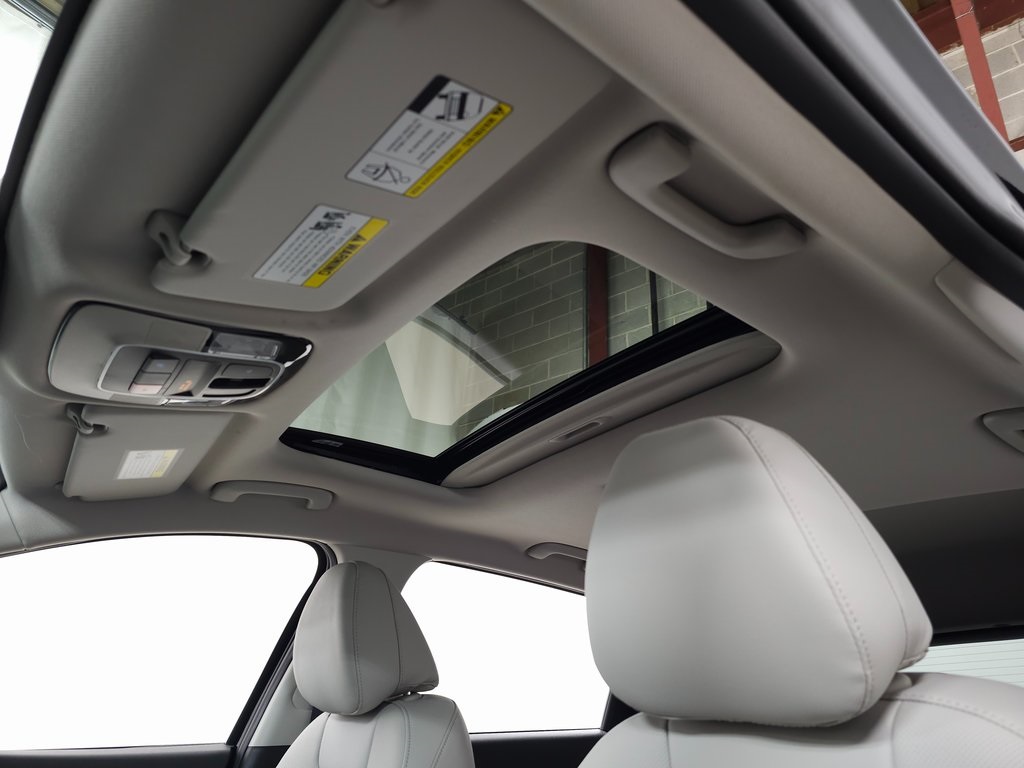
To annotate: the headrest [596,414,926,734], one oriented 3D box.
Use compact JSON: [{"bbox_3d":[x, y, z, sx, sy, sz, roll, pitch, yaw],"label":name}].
[{"bbox_3d":[0.180,0.155,0.586,0.175,0.243,0.258,17,-30,-34],"label":"headrest"}]

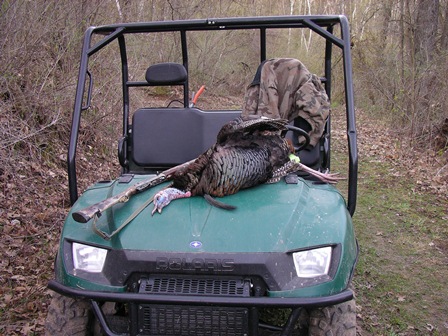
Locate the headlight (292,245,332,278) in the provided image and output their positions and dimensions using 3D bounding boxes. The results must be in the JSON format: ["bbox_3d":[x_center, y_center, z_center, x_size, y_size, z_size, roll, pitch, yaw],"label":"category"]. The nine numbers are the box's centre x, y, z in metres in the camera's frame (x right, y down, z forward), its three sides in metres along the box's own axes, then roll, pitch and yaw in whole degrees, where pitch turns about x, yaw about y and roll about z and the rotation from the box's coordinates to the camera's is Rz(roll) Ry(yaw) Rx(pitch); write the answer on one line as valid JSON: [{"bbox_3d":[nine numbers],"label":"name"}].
[{"bbox_3d":[0.390,0.411,2.099,0.170,0.130,0.085,0,11,7],"label":"headlight"}]

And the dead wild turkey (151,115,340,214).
[{"bbox_3d":[0.100,-0.039,2.391,0.930,0.430,0.430,-4,11,-13],"label":"dead wild turkey"}]

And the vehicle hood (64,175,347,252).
[{"bbox_3d":[-0.103,0.206,2.246,1.280,0.265,0.530,0,11,7],"label":"vehicle hood"}]

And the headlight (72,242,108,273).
[{"bbox_3d":[-0.617,0.412,2.220,0.170,0.130,0.085,0,11,7],"label":"headlight"}]

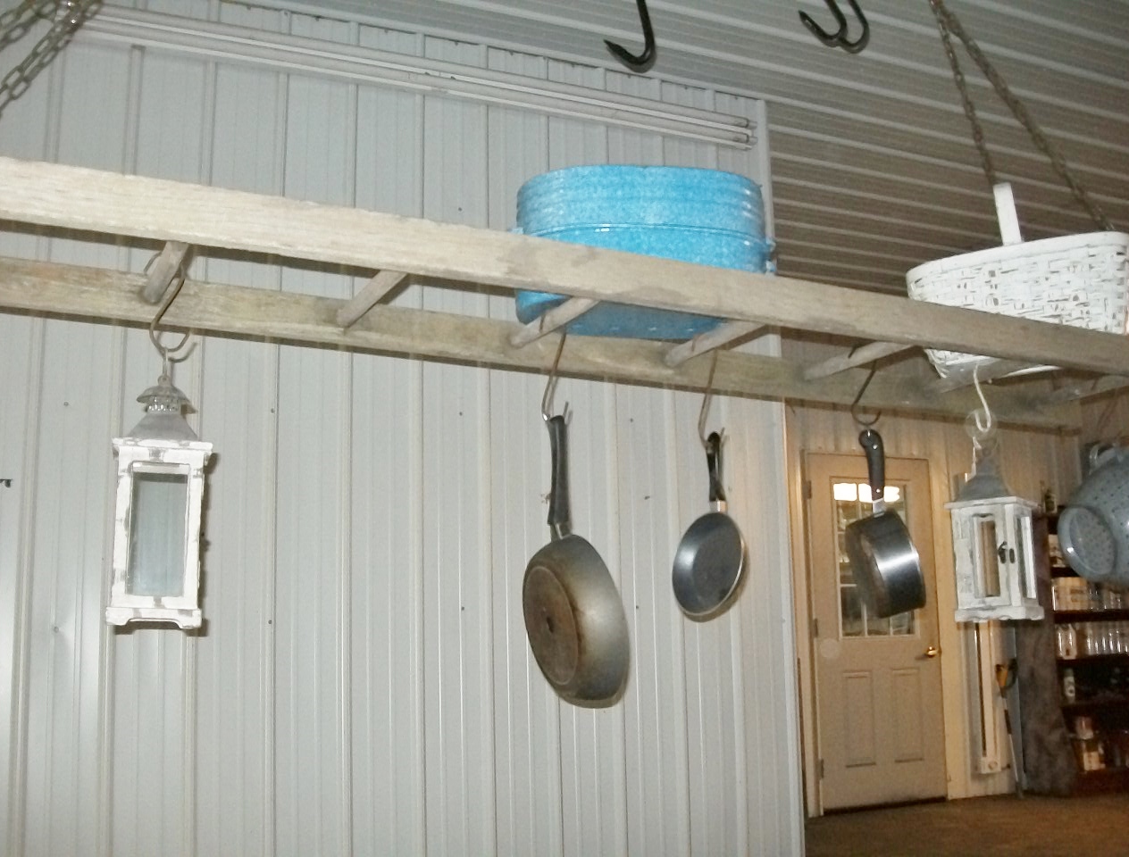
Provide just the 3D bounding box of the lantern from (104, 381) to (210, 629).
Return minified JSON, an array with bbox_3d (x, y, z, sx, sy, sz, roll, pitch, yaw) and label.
[{"bbox_3d":[-0.532,0.094,1.560,0.120,0.333,0.120,2,-10,-19],"label":"lantern"}]

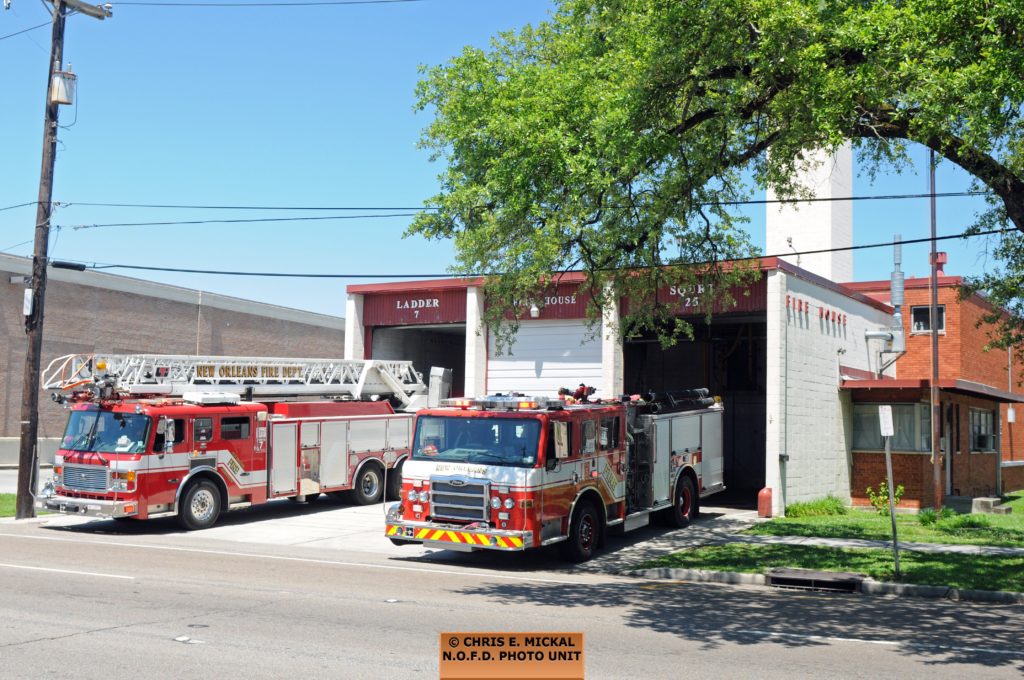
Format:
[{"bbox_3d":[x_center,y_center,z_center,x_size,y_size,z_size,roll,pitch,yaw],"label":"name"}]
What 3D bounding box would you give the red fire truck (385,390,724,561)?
[{"bbox_3d":[1.309,2.313,21.514,2.598,2.850,8.830,0,-1,30],"label":"red fire truck"}]

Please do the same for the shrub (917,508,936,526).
[{"bbox_3d":[9.521,4.077,26.100,0.460,0.410,0.460,-2,-5,33],"label":"shrub"}]

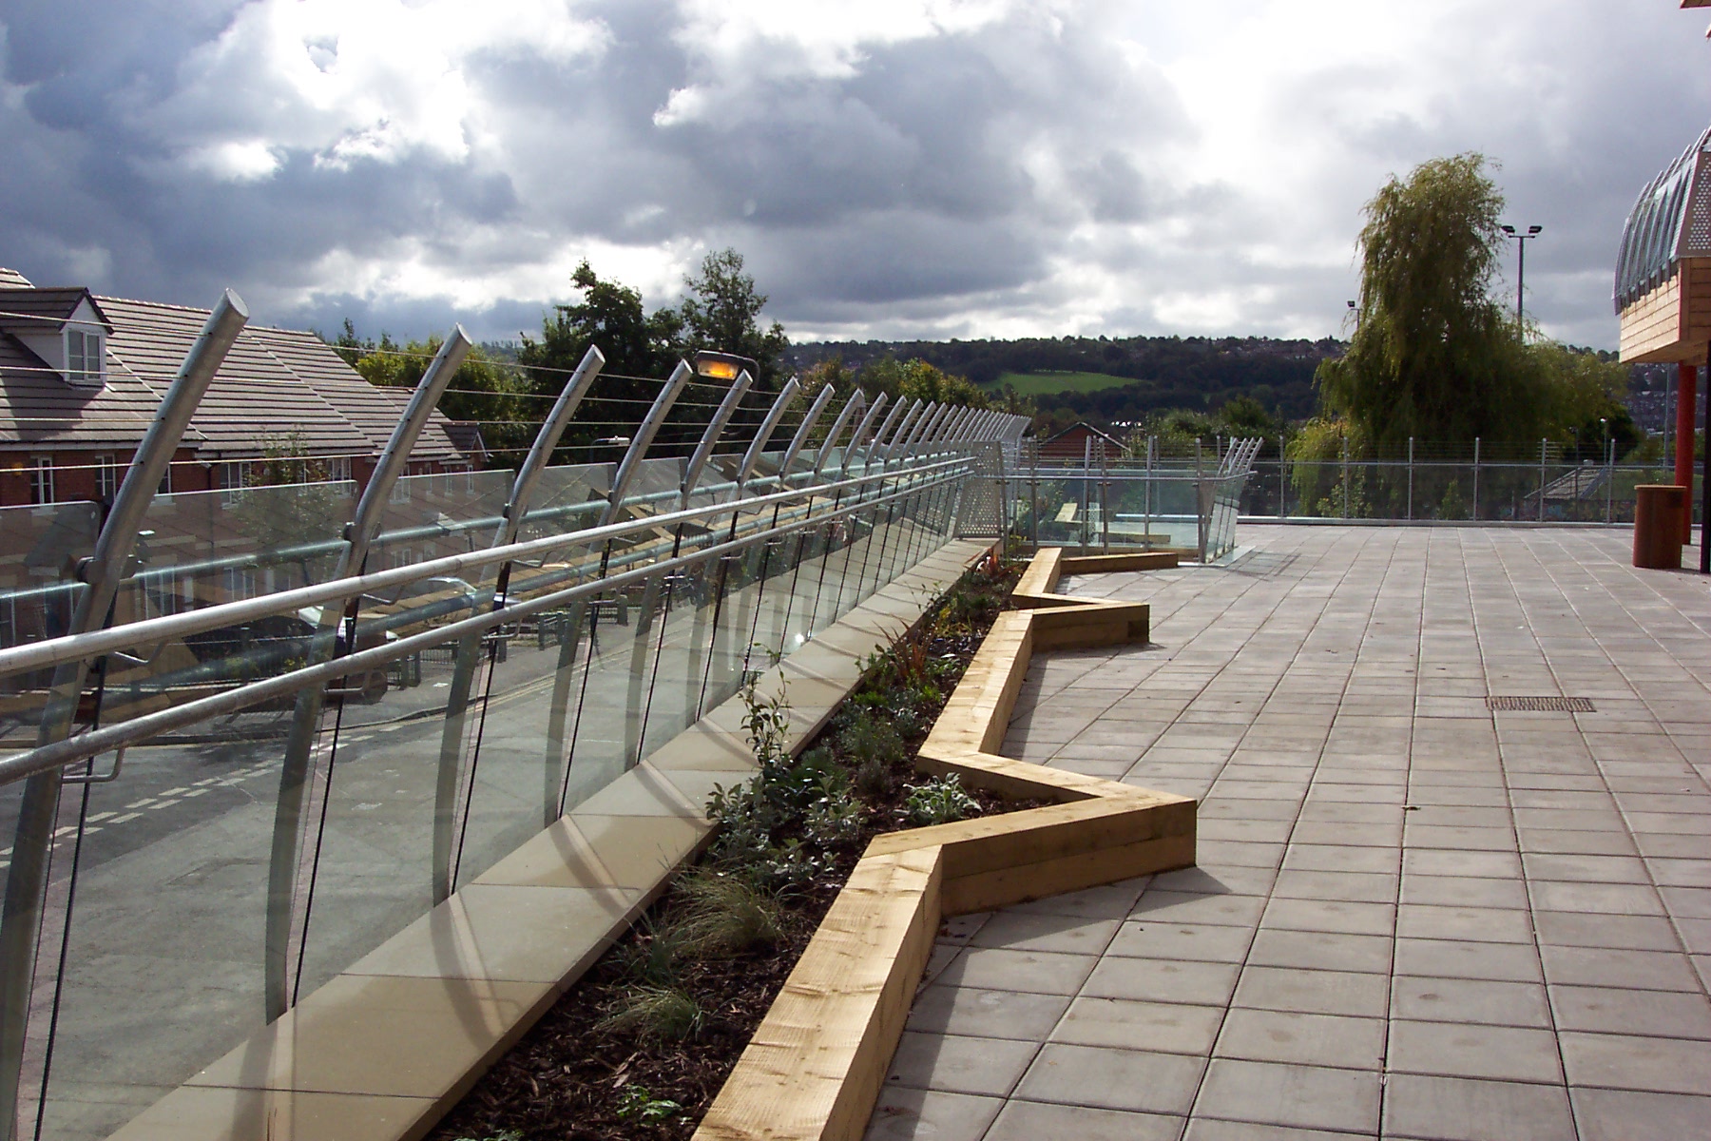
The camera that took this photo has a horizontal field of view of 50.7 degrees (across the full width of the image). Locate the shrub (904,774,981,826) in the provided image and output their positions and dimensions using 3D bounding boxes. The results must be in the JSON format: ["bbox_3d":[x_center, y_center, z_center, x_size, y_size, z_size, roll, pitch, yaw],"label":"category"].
[{"bbox_3d":[0.347,0.902,7.070,0.300,0.190,0.290,-1,4,0],"label":"shrub"}]

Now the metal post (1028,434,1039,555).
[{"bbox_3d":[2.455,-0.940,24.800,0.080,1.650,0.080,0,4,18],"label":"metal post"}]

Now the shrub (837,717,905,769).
[{"bbox_3d":[0.075,0.797,8.300,0.300,0.240,0.290,-1,4,0],"label":"shrub"}]

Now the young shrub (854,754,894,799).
[{"bbox_3d":[0.083,0.872,7.620,0.175,0.180,0.170,-1,4,0],"label":"young shrub"}]

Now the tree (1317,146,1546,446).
[{"bbox_3d":[16.550,-5.500,52.000,6.800,13.000,6.800,-1,4,0],"label":"tree"}]

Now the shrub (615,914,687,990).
[{"bbox_3d":[-0.572,1.055,5.030,0.210,0.200,0.210,-1,4,0],"label":"shrub"}]

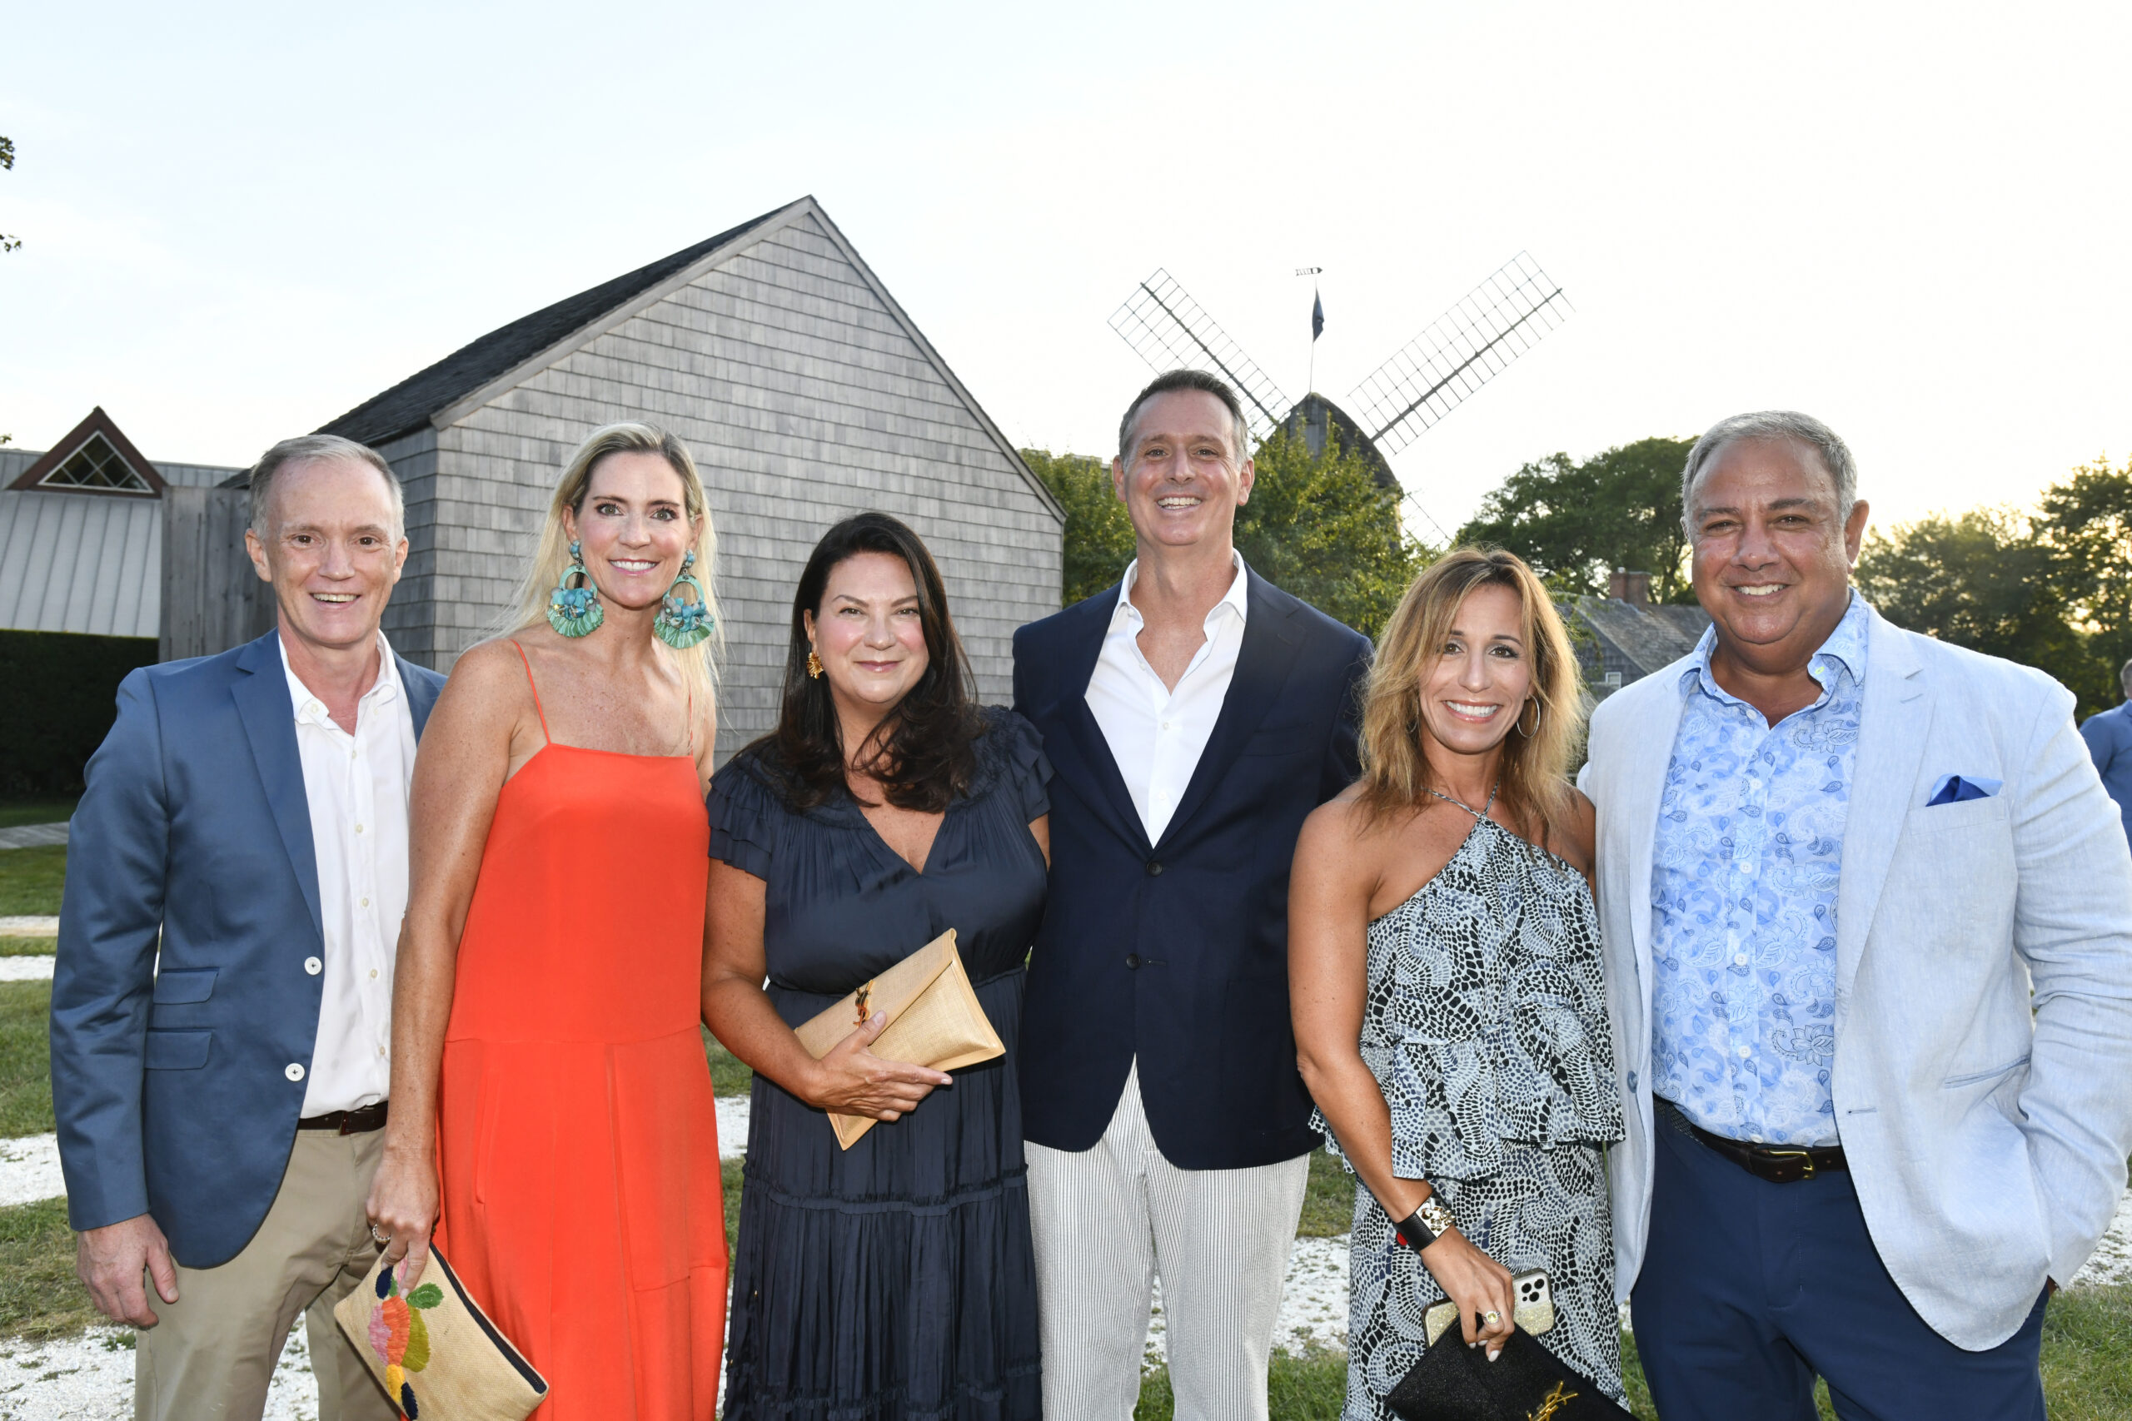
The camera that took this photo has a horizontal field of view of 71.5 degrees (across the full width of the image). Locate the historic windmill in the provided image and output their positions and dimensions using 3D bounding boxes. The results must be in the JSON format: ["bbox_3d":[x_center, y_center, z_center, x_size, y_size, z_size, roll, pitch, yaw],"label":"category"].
[{"bbox_3d":[5.850,-4.750,34.500,12.000,13.100,7.000,1,-1,16],"label":"historic windmill"}]

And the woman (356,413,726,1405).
[{"bbox_3d":[-0.655,0.520,1.900,0.490,1.770,0.340,1,-1,-27],"label":"woman"}]

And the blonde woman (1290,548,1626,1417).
[{"bbox_3d":[0.495,0.610,1.880,0.470,1.640,0.330,1,-1,5],"label":"blonde woman"}]

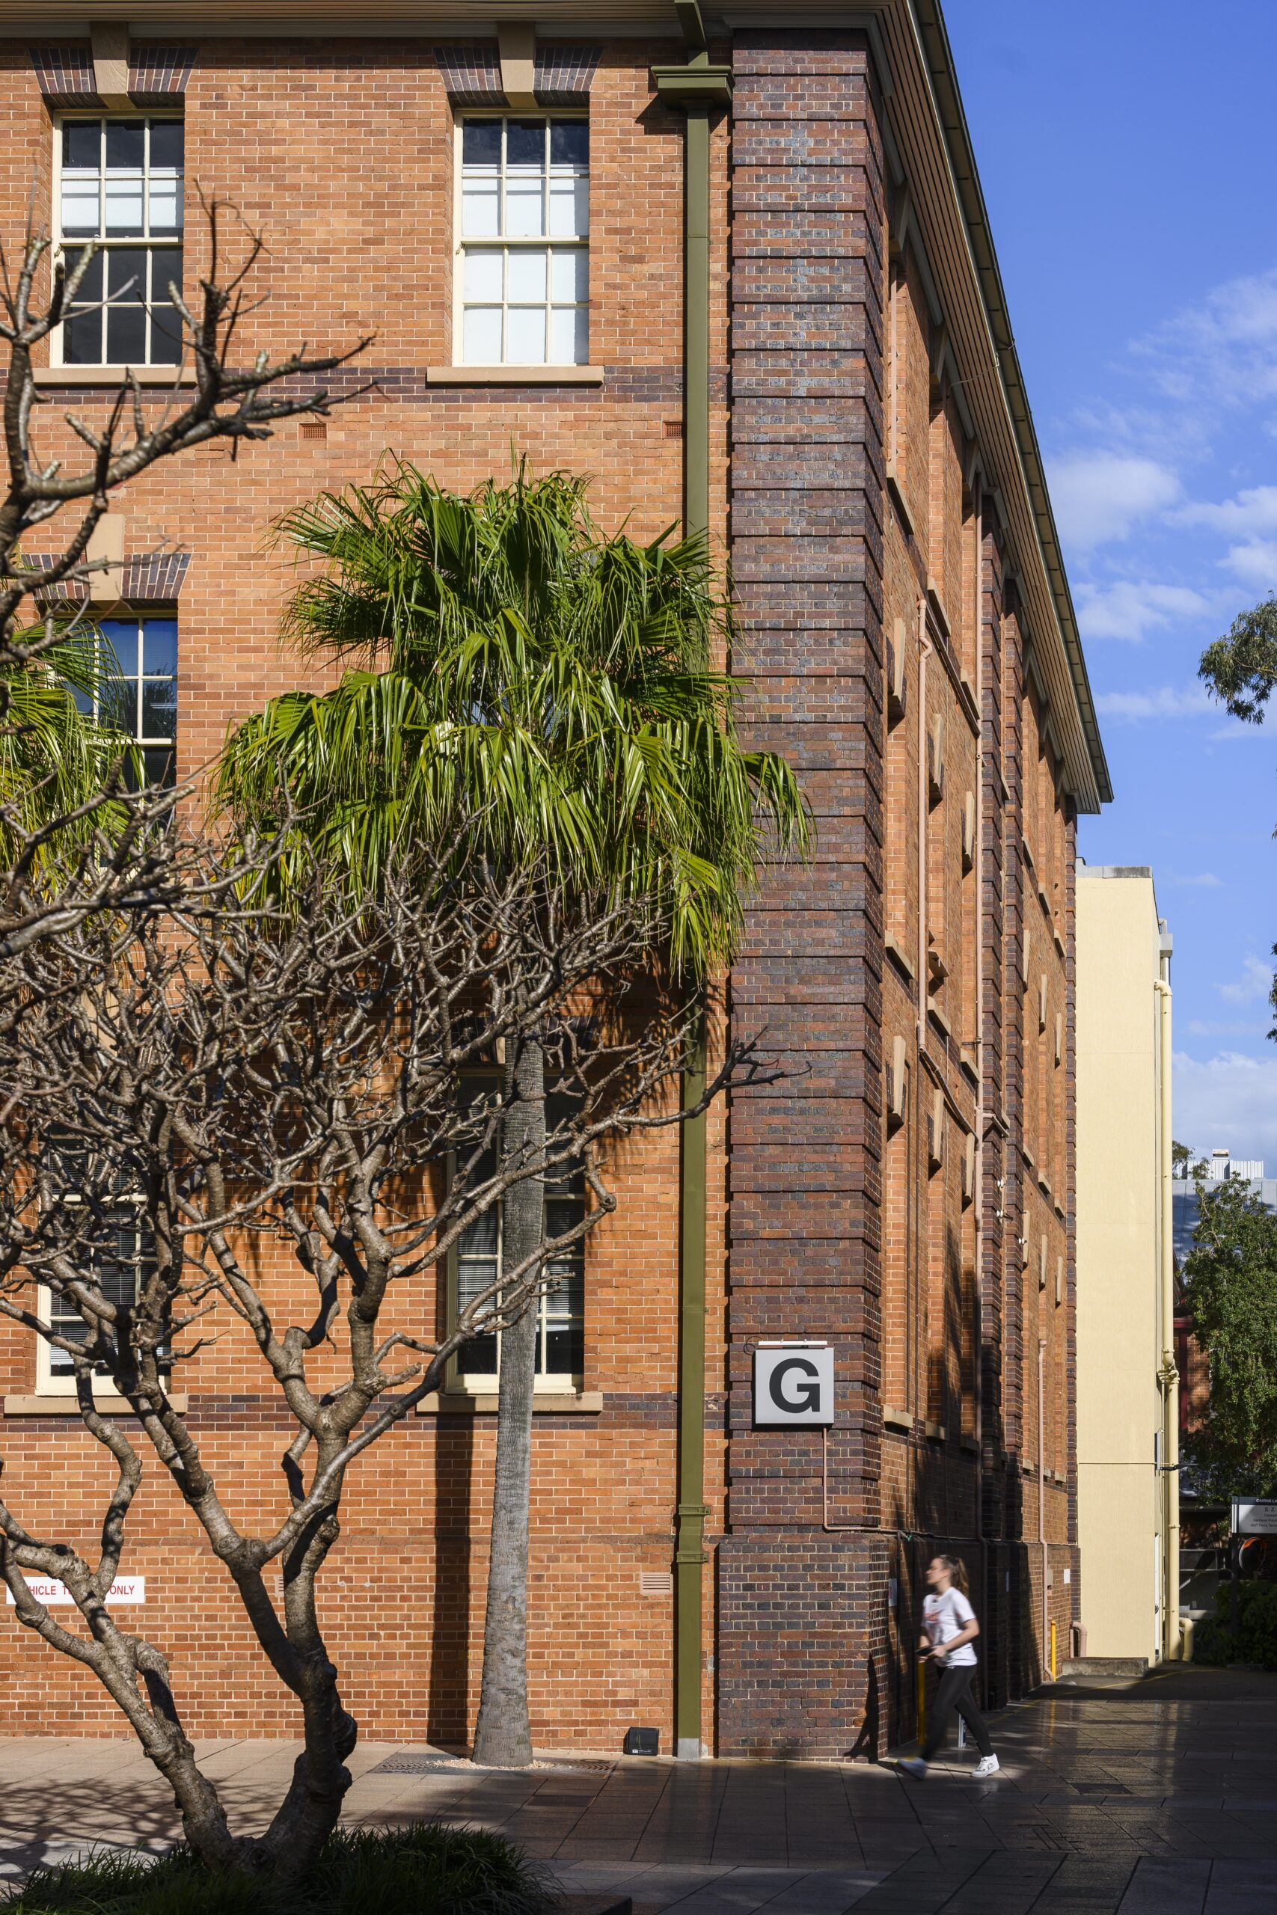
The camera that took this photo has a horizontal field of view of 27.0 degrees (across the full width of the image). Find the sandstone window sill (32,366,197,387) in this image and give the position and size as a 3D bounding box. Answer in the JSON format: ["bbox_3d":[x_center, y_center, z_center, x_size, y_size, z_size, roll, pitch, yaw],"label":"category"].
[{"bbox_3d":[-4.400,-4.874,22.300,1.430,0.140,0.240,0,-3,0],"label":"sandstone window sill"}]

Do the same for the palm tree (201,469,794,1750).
[{"bbox_3d":[-0.953,1.182,20.300,4.500,9.950,4.000,0,-3,0],"label":"palm tree"}]

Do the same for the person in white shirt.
[{"bbox_3d":[2.356,5.381,20.200,0.700,1.670,0.480,1,-3,-15],"label":"person in white shirt"}]

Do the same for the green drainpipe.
[{"bbox_3d":[0.441,-0.595,21.800,0.640,14.100,0.360,0,-3,0],"label":"green drainpipe"}]

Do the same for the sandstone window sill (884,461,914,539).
[{"bbox_3d":[2.420,-4.193,24.600,0.220,0.150,1.400,-1,-3,13],"label":"sandstone window sill"}]

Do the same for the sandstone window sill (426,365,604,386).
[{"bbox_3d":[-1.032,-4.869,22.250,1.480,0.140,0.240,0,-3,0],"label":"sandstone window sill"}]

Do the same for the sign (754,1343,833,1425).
[{"bbox_3d":[1.254,3.429,21.350,0.635,0.650,0.130,0,-3,0],"label":"sign"}]

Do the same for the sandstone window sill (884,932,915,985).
[{"bbox_3d":[2.388,-0.014,24.300,0.220,0.150,1.400,-1,-3,13],"label":"sandstone window sill"}]

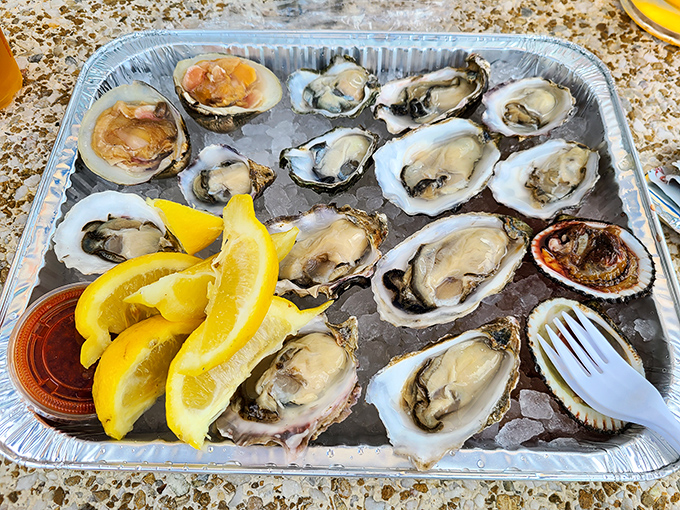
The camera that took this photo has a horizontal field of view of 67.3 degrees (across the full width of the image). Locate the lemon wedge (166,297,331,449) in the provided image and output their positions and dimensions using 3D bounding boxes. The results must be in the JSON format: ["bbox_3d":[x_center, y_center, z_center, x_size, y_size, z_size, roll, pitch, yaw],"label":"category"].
[{"bbox_3d":[-0.041,0.043,0.221,0.036,0.034,0.084,37,67,19],"label":"lemon wedge"}]

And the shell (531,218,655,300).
[{"bbox_3d":[0.124,0.006,0.261,0.059,0.024,0.045,10,61,5],"label":"shell"}]

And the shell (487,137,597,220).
[{"bbox_3d":[0.119,-0.041,0.292,0.070,0.022,0.043,-26,64,-14],"label":"shell"}]

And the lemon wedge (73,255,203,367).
[{"bbox_3d":[-0.099,0.020,0.243,0.032,0.024,0.074,43,67,6],"label":"lemon wedge"}]

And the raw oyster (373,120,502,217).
[{"bbox_3d":[0.056,-0.047,0.297,0.079,0.024,0.059,-28,64,-15],"label":"raw oyster"}]

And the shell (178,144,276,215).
[{"bbox_3d":[-0.061,-0.038,0.287,0.053,0.022,0.044,1,66,1],"label":"shell"}]

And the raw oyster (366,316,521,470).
[{"bbox_3d":[0.044,0.062,0.226,0.081,0.025,0.048,-38,67,-19],"label":"raw oyster"}]

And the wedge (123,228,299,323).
[{"bbox_3d":[-0.060,0.011,0.232,0.082,0.028,0.030,-23,63,-13],"label":"wedge"}]

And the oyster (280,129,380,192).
[{"bbox_3d":[-0.002,-0.052,0.298,0.060,0.021,0.042,-26,64,-14],"label":"oyster"}]

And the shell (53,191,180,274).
[{"bbox_3d":[-0.114,-0.006,0.273,0.071,0.022,0.051,13,61,7],"label":"shell"}]

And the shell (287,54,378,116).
[{"bbox_3d":[-0.004,-0.101,0.321,0.054,0.022,0.047,1,69,1],"label":"shell"}]

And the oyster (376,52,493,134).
[{"bbox_3d":[0.055,-0.094,0.316,0.078,0.026,0.044,-21,67,-9],"label":"oyster"}]

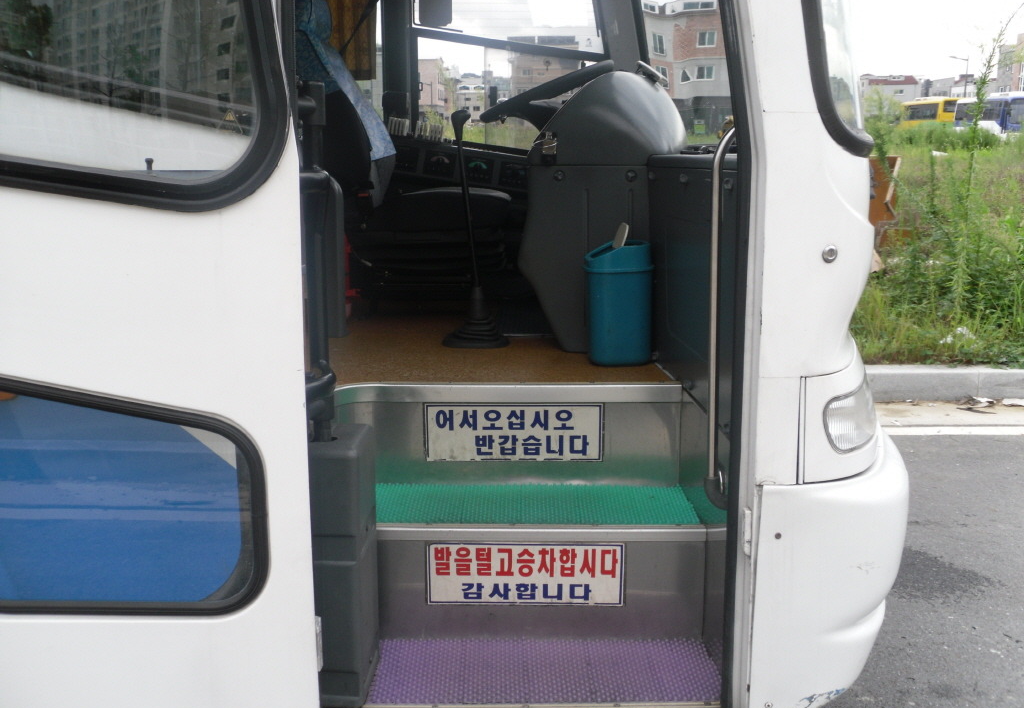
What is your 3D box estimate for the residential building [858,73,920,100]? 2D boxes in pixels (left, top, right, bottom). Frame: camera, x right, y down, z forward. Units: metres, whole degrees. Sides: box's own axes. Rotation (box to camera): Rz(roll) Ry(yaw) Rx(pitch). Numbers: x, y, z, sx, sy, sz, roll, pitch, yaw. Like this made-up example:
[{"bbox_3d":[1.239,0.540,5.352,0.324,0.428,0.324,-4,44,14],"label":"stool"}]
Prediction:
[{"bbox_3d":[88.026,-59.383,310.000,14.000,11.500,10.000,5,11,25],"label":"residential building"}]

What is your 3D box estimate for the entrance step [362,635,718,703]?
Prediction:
[{"bbox_3d":[0.061,0.617,2.593,0.673,0.015,0.311,0,10,-2],"label":"entrance step"}]

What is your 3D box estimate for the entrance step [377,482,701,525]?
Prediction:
[{"bbox_3d":[0.028,0.326,2.862,0.708,0.015,0.291,0,10,-2],"label":"entrance step"}]

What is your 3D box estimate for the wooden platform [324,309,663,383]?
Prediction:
[{"bbox_3d":[-0.074,-0.007,3.508,0.869,0.040,1.099,0,10,-2],"label":"wooden platform"}]

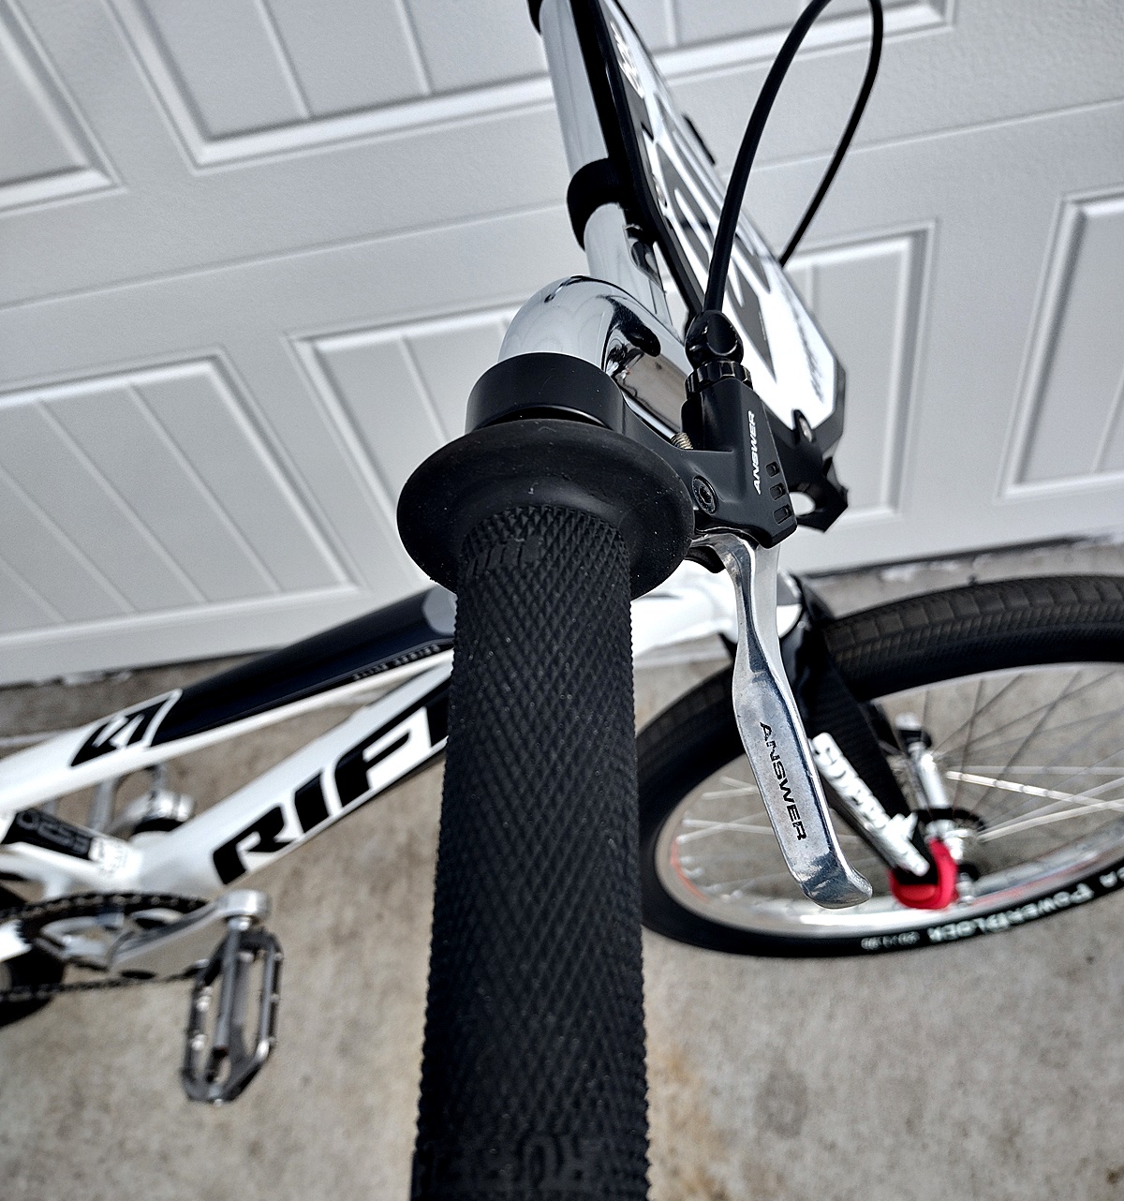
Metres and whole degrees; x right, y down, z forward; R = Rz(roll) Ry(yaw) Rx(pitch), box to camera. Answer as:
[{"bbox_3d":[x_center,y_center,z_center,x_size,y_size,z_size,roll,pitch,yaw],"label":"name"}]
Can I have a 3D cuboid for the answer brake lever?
[{"bbox_3d":[0.045,0.023,0.239,0.013,0.023,0.083,-32,64,40],"label":"answer brake lever"}]

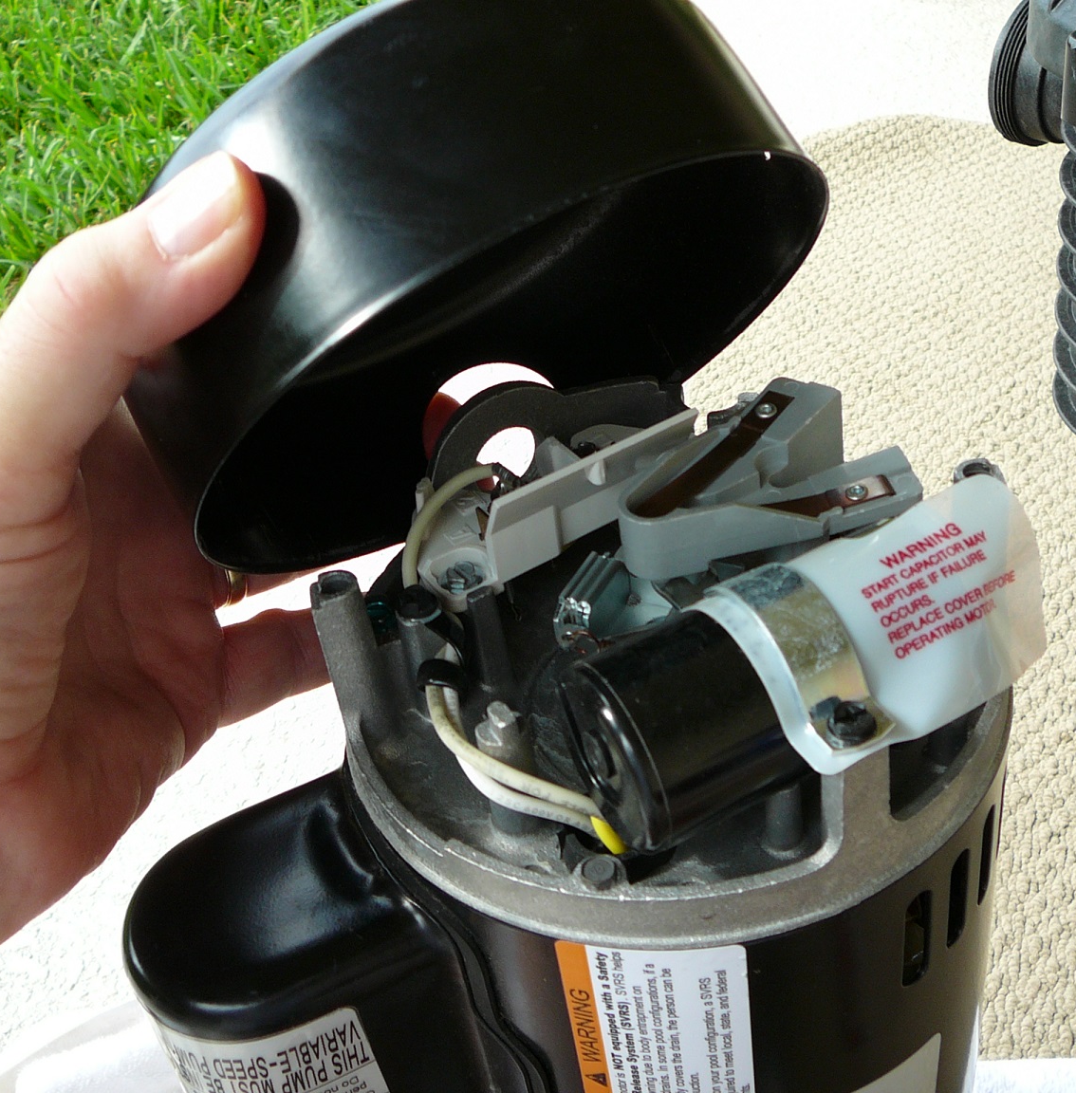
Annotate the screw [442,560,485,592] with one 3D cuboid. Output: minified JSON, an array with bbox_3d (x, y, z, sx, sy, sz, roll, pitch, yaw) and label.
[{"bbox_3d":[-0.016,0.006,0.303,0.008,0.005,0.008,-10,40,0],"label":"screw"}]

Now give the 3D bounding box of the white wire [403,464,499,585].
[{"bbox_3d":[-0.020,-0.006,0.316,0.010,0.013,0.036,15,46,27],"label":"white wire"}]

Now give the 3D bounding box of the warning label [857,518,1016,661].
[{"bbox_3d":[0.075,0.008,0.277,0.030,0.003,0.019,-24,76,-16],"label":"warning label"}]

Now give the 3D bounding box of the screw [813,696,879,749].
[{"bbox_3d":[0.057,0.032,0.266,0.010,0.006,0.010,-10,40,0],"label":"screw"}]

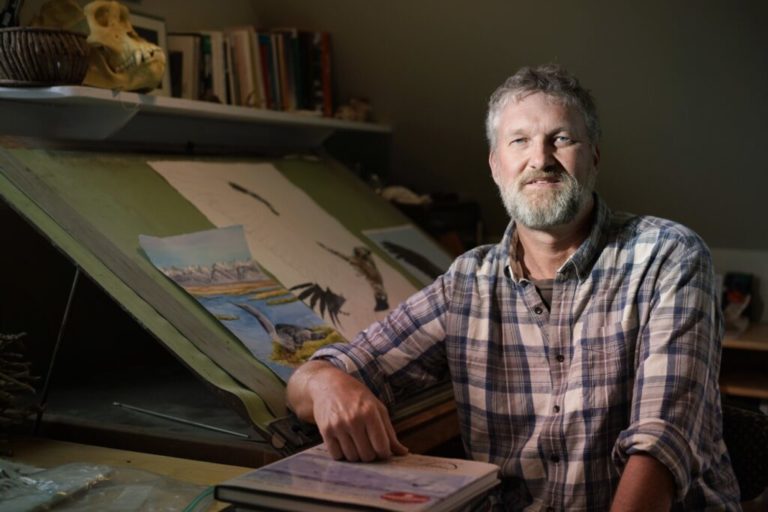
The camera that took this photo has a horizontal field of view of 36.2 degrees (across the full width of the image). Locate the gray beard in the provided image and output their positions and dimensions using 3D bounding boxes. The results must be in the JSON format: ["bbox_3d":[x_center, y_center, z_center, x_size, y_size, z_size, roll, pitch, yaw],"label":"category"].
[{"bbox_3d":[0.243,-0.085,1.770,0.140,0.092,0.100,-1,2,11],"label":"gray beard"}]

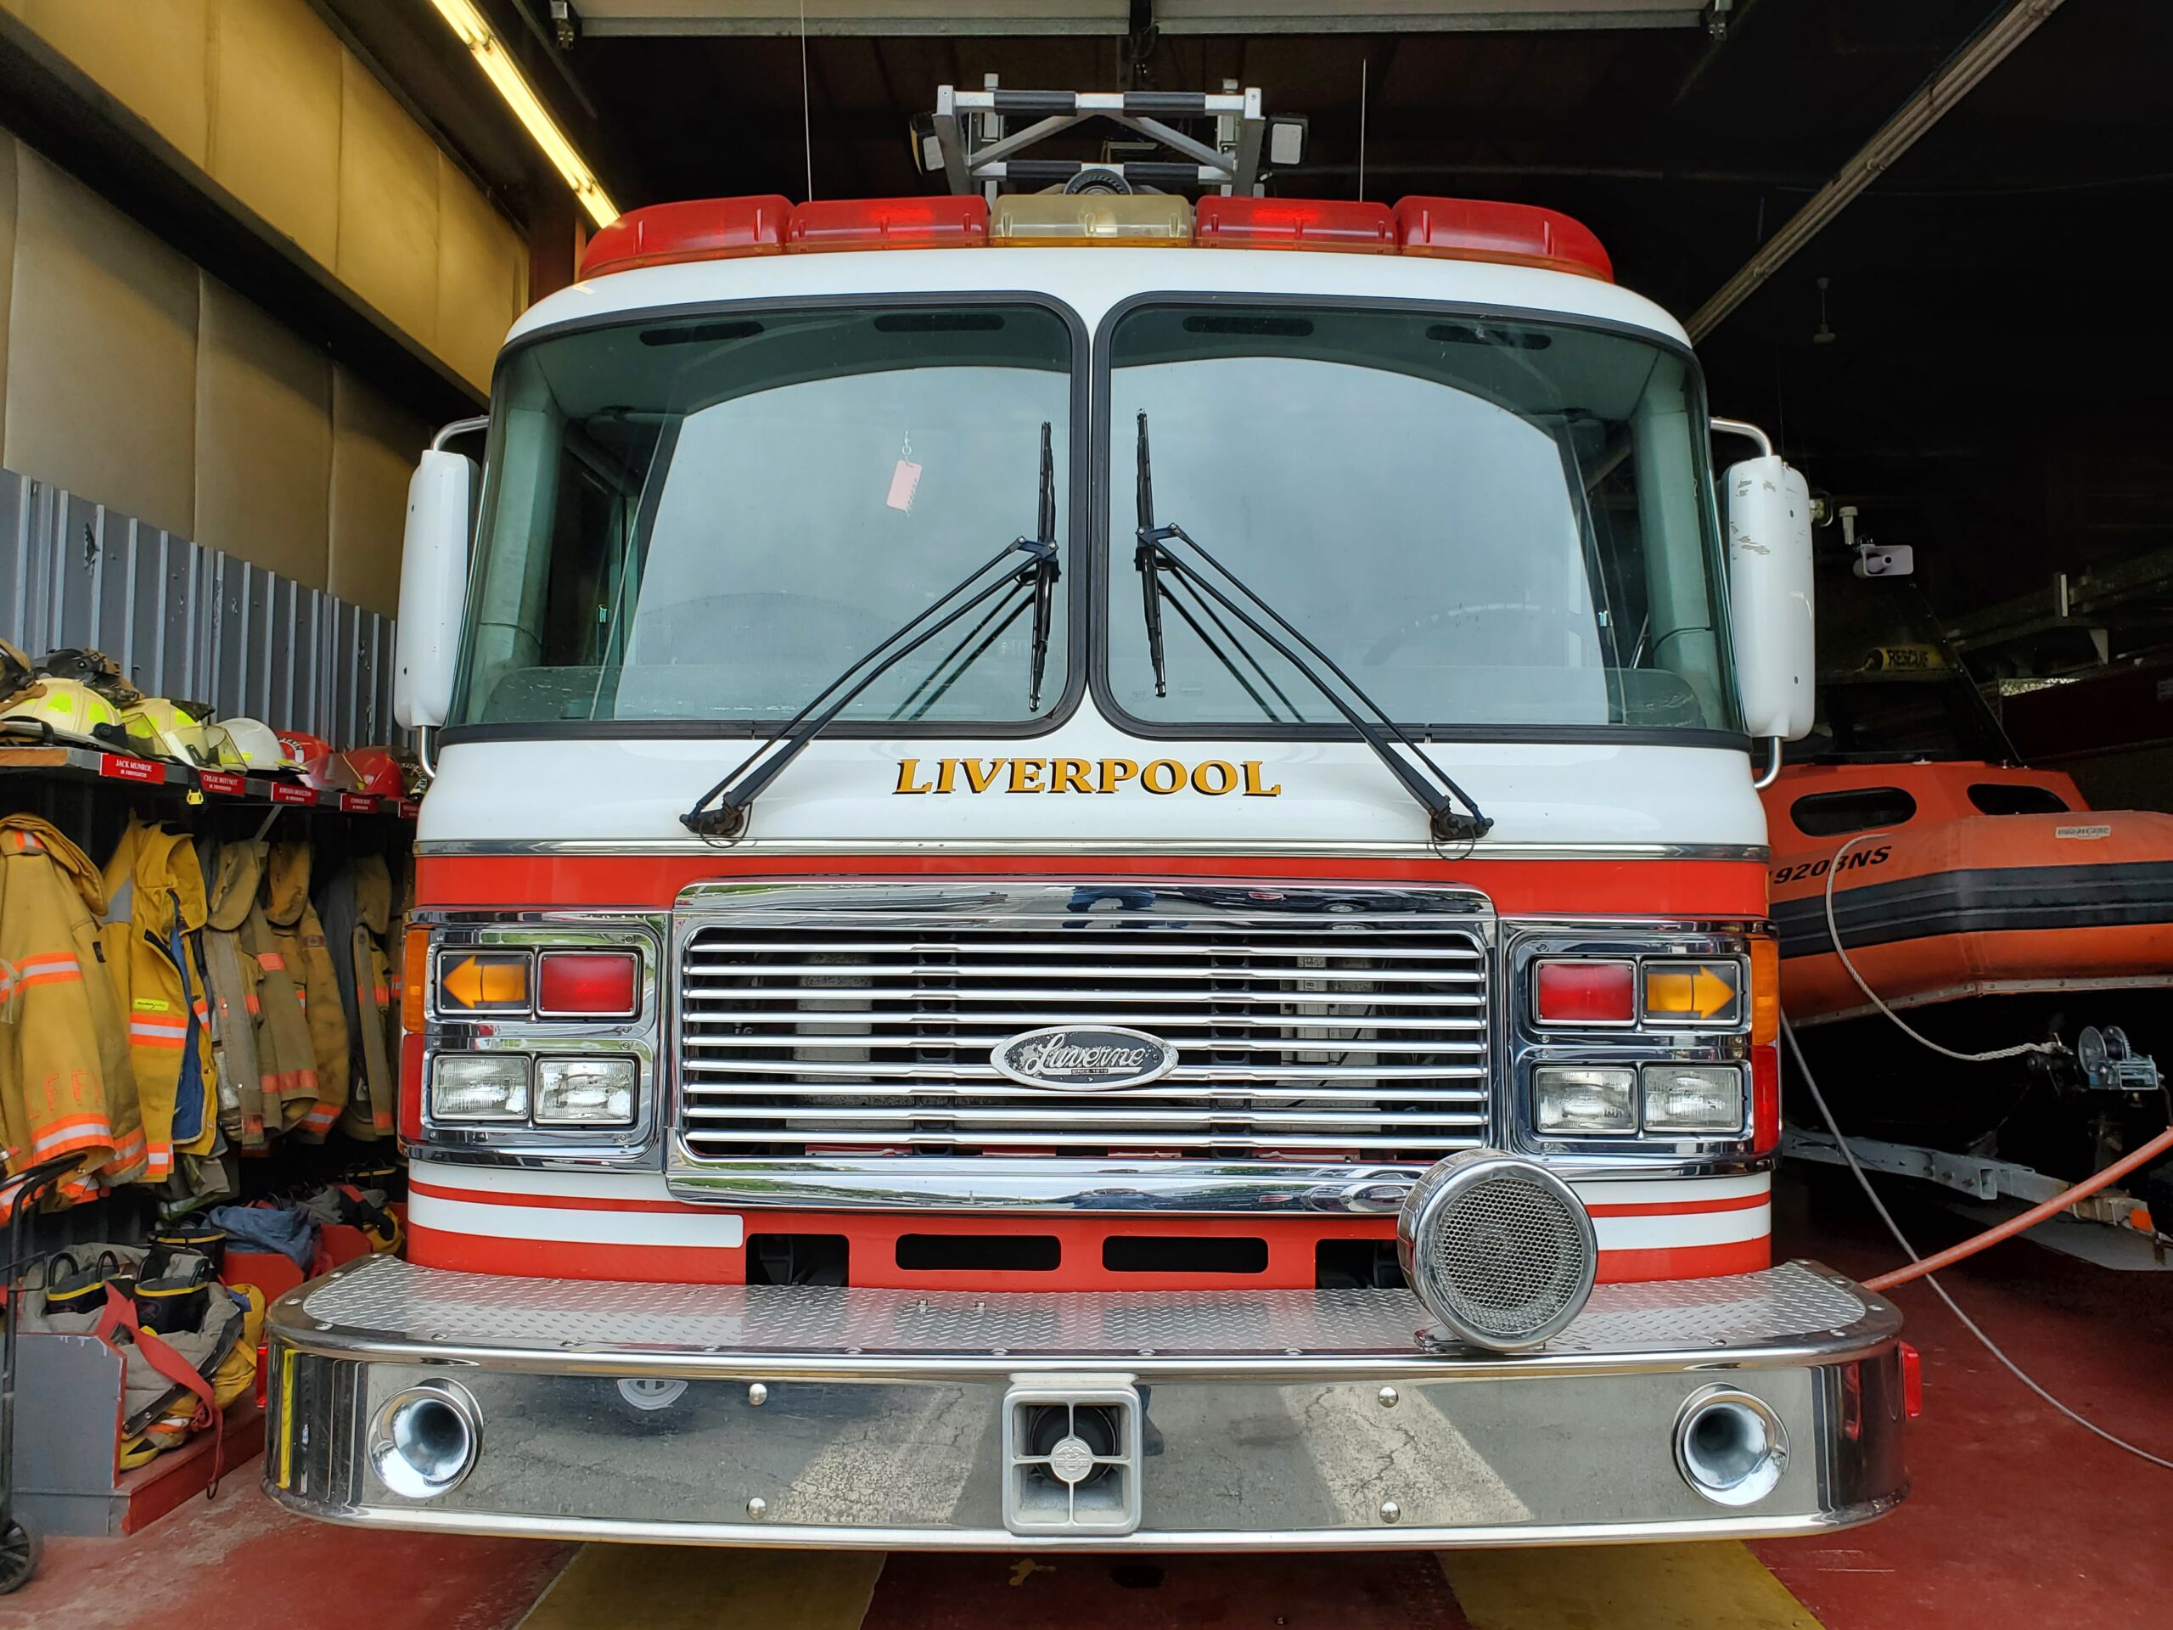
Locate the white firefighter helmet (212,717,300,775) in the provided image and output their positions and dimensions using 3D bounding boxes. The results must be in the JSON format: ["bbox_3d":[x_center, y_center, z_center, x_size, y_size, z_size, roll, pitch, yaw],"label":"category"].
[{"bbox_3d":[-2.495,-0.210,4.920,0.265,0.185,0.330,-1,-4,27],"label":"white firefighter helmet"}]

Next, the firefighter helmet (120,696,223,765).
[{"bbox_3d":[-2.469,-0.222,4.400,0.330,0.185,0.260,1,-3,-8],"label":"firefighter helmet"}]

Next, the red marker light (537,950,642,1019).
[{"bbox_3d":[-0.826,0.284,2.745,0.172,0.112,0.055,0,-3,8],"label":"red marker light"}]

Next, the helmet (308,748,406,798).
[{"bbox_3d":[-2.434,-0.137,5.500,0.330,0.185,0.260,1,-3,-5],"label":"helmet"}]

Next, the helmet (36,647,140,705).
[{"bbox_3d":[-2.637,-0.356,4.300,0.250,0.190,0.300,0,-3,6],"label":"helmet"}]

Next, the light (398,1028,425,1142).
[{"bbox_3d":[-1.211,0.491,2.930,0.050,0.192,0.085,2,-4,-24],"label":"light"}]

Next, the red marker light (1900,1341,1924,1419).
[{"bbox_3d":[1.317,0.910,2.630,0.032,0.116,0.070,0,-3,3],"label":"red marker light"}]

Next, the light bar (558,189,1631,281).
[{"bbox_3d":[0.008,-1.091,3.260,1.970,0.150,0.360,0,-3,0],"label":"light bar"}]

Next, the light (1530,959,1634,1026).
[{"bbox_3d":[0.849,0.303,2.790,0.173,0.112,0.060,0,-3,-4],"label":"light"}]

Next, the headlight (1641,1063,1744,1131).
[{"bbox_3d":[1.014,0.479,2.770,0.172,0.112,0.065,1,-3,-6],"label":"headlight"}]

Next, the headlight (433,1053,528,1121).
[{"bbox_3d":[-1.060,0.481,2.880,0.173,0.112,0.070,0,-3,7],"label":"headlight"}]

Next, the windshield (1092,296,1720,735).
[{"bbox_3d":[0.586,-0.520,2.912,1.109,0.784,0.190,1,-10,-7],"label":"windshield"}]

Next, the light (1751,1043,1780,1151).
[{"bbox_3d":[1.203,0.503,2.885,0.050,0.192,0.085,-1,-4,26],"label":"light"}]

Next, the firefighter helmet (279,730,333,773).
[{"bbox_3d":[-2.474,-0.192,5.200,0.330,0.185,0.260,1,-3,-8],"label":"firefighter helmet"}]

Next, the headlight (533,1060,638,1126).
[{"bbox_3d":[-0.827,0.461,2.740,0.172,0.112,0.065,0,-3,8],"label":"headlight"}]

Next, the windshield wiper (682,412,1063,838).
[{"bbox_3d":[-0.351,-0.322,2.748,0.619,0.737,0.110,0,-10,2],"label":"windshield wiper"}]

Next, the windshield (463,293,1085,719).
[{"bbox_3d":[-0.582,-0.520,2.912,1.118,0.776,0.190,0,-10,7],"label":"windshield"}]

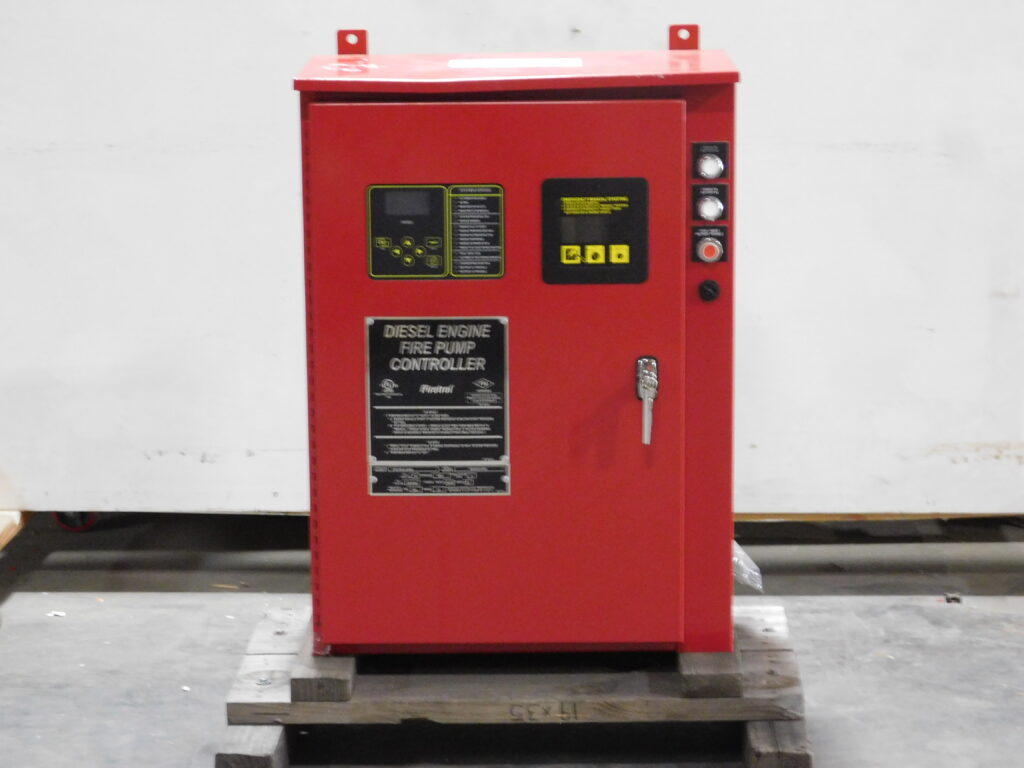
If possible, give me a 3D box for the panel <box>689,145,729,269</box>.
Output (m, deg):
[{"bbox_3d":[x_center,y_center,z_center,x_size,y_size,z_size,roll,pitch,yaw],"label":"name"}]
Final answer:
[{"bbox_3d":[0.301,-0.271,4.067,0.057,0.185,0.032,0,12,1],"label":"panel"}]

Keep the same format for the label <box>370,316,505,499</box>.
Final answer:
[{"bbox_3d":[-0.112,0.036,4.124,0.218,0.280,0.008,0,12,1],"label":"label"}]

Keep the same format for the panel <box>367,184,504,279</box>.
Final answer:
[{"bbox_3d":[-0.115,-0.228,4.065,0.209,0.144,0.012,0,12,1],"label":"panel"}]

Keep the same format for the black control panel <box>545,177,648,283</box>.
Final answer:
[{"bbox_3d":[0.126,-0.229,4.060,0.160,0.161,0.012,0,12,1],"label":"black control panel"}]

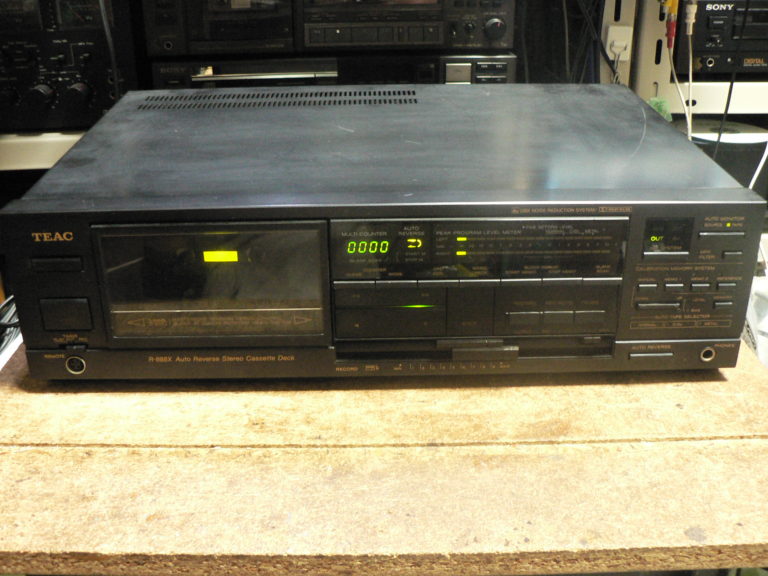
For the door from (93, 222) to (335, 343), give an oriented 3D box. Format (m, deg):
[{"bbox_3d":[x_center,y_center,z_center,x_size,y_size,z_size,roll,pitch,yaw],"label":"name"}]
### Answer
[{"bbox_3d":[-0.098,-0.002,0.471,0.134,0.081,0.015,-1,26,-1],"label":"door"}]

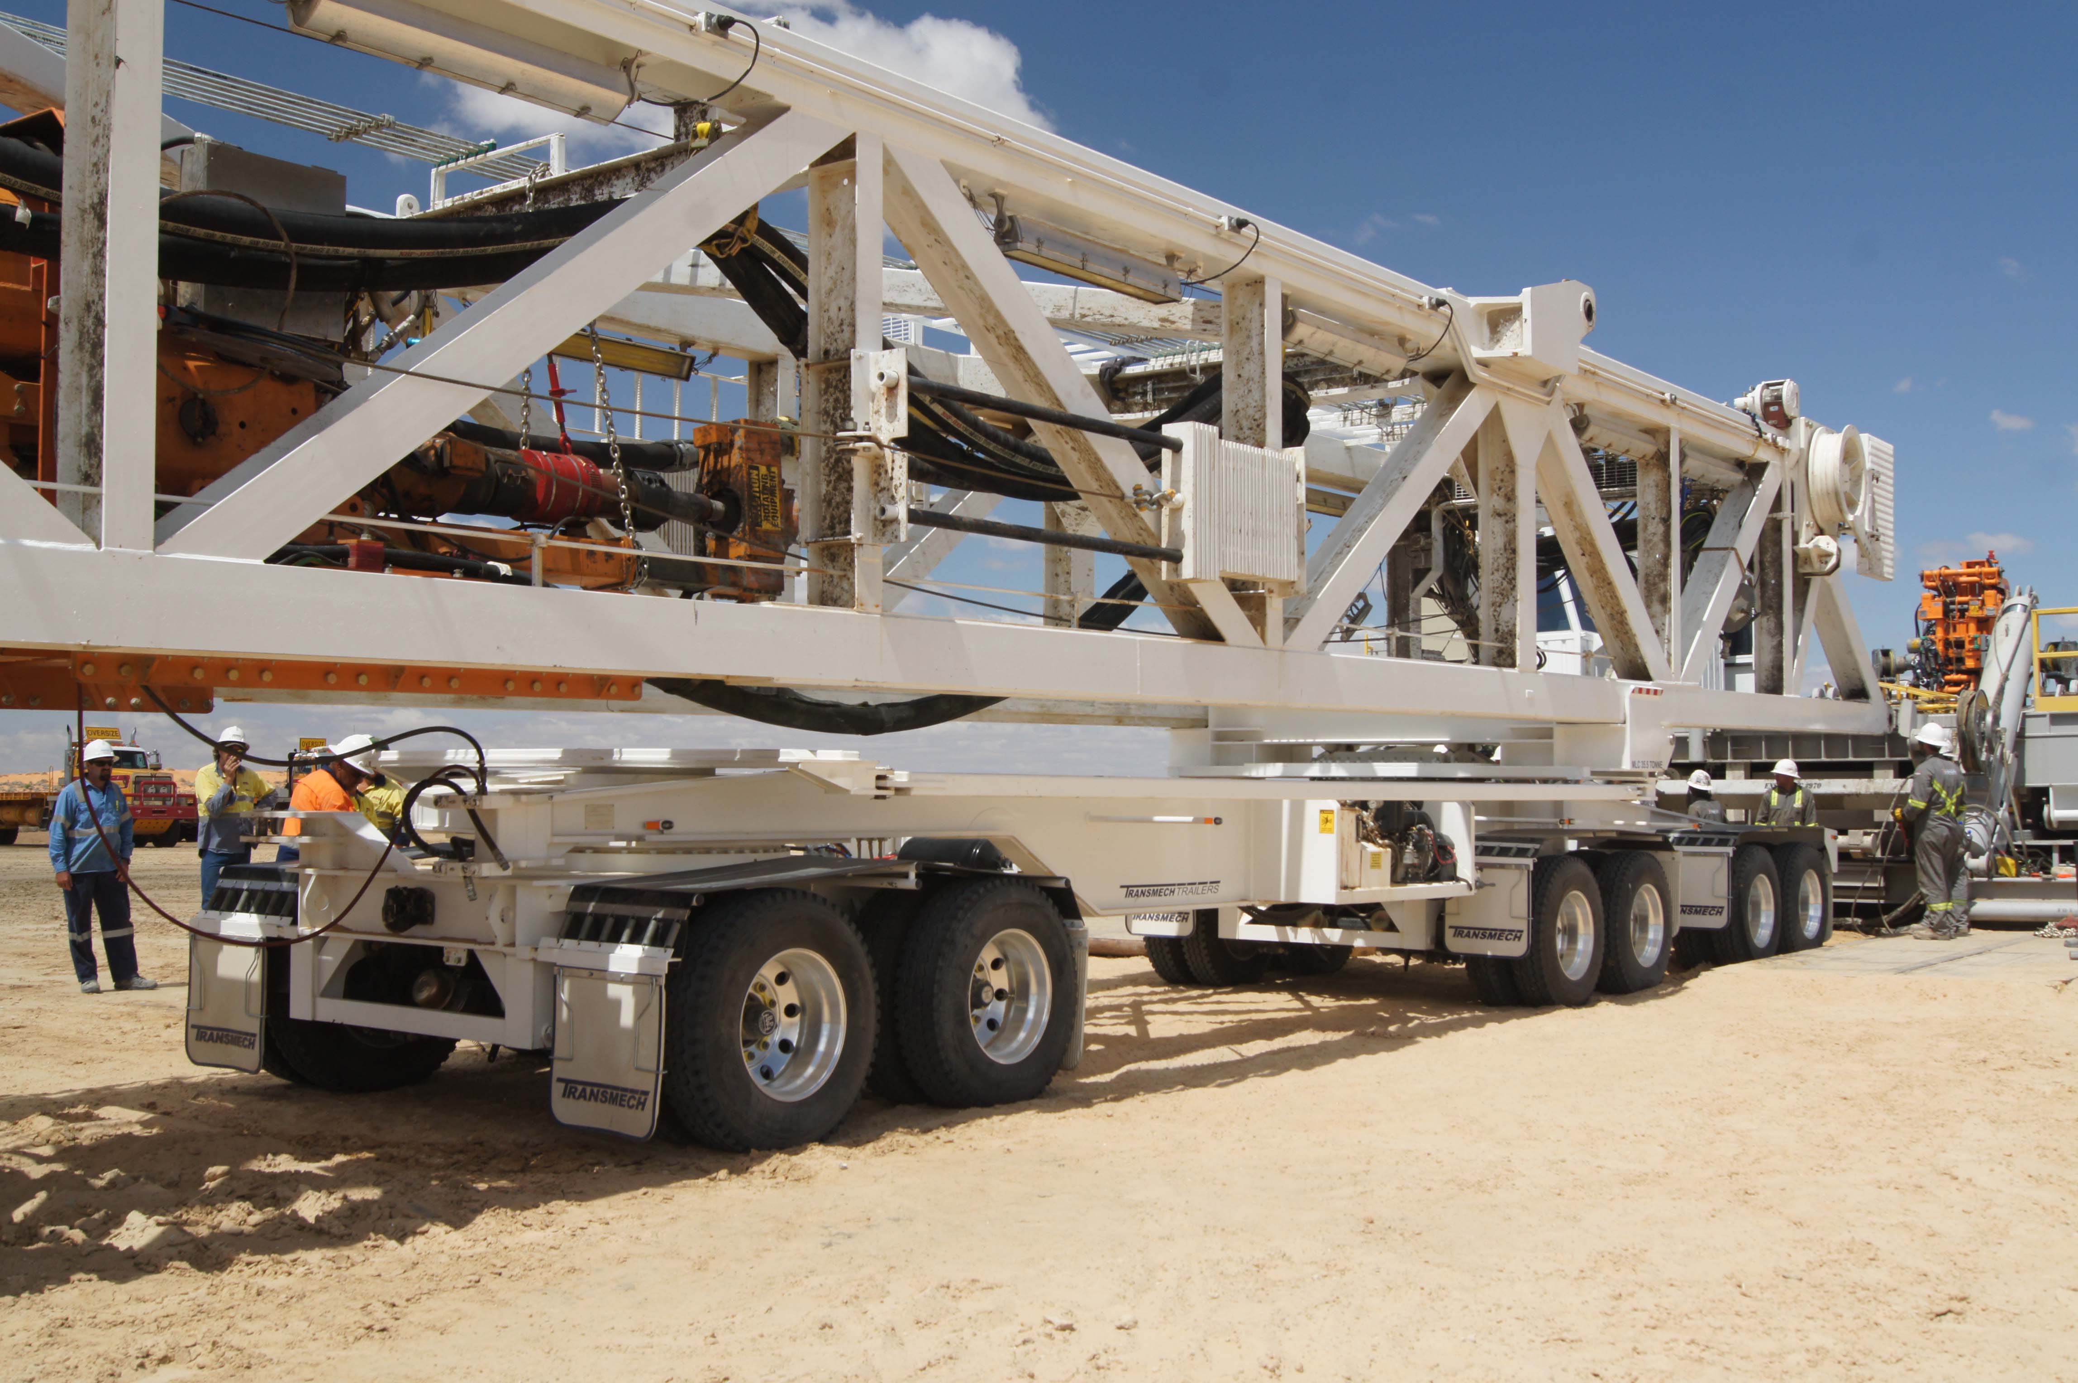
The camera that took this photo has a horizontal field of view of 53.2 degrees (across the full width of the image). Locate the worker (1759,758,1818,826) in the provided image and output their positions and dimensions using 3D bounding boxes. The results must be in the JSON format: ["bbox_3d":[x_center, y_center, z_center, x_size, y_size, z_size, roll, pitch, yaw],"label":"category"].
[{"bbox_3d":[7.360,1.529,20.363,0.600,1.720,0.380,-1,-3,20],"label":"worker"}]

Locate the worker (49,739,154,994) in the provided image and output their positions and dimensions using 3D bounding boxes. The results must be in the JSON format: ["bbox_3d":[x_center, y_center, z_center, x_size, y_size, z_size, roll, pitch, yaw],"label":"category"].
[{"bbox_3d":[-6.541,1.229,14.462,0.600,1.780,0.420,2,-3,-40],"label":"worker"}]

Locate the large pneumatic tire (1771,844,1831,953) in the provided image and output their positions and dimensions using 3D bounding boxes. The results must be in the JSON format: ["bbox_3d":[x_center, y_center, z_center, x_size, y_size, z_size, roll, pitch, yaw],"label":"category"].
[{"bbox_3d":[6.490,1.808,17.773,0.280,1.010,1.010,-2,-3,38],"label":"large pneumatic tire"}]

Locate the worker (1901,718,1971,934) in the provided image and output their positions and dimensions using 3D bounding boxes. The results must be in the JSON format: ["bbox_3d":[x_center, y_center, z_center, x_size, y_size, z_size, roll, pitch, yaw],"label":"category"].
[{"bbox_3d":[7.761,1.198,17.961,0.540,1.850,0.500,1,-3,-25],"label":"worker"}]

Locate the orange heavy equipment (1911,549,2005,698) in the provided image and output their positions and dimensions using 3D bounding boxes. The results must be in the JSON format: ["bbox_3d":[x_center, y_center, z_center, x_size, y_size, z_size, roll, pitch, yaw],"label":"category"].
[{"bbox_3d":[11.082,-0.791,25.000,1.080,1.750,1.100,-2,-3,38],"label":"orange heavy equipment"}]

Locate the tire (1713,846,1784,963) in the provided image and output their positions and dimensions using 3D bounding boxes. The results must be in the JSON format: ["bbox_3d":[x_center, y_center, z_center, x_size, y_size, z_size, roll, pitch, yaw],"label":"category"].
[{"bbox_3d":[5.734,1.764,16.803,0.280,1.010,1.010,-2,-3,38],"label":"tire"}]

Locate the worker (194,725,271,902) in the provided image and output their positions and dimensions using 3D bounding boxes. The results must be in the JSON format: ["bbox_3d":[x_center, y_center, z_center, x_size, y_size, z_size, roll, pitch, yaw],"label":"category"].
[{"bbox_3d":[-6.127,1.180,15.761,0.620,1.830,0.420,2,-3,-37],"label":"worker"}]

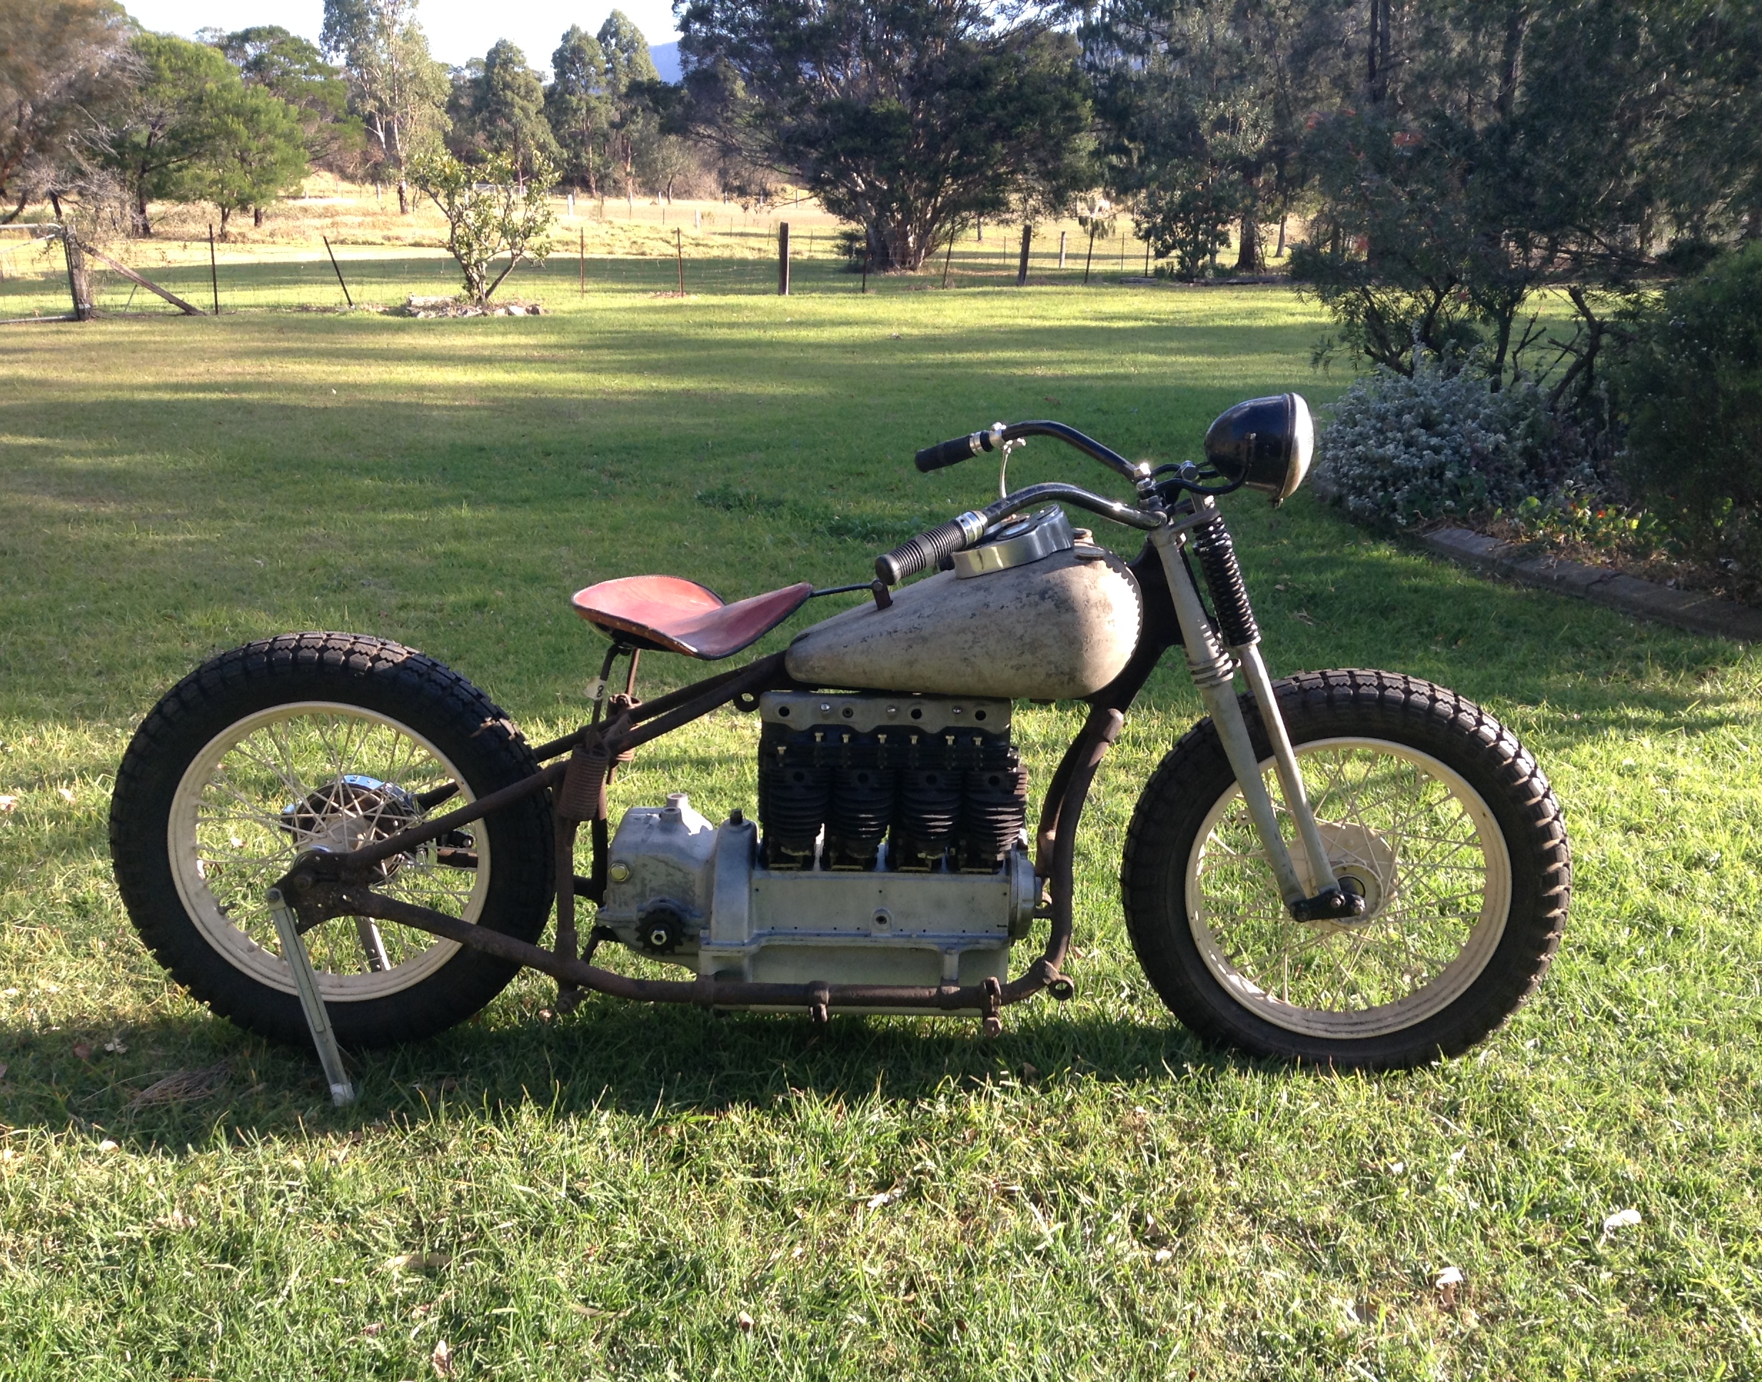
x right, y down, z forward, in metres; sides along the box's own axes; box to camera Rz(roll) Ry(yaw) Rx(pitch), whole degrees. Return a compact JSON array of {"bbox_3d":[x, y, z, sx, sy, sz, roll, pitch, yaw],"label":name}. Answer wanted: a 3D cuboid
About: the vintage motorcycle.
[{"bbox_3d":[-0.060,0.106,2.752,2.300,1.125,0.780,1,16,0],"label":"vintage motorcycle"}]

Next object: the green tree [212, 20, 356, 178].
[{"bbox_3d":[-23.414,-22.104,68.984,6.120,7.550,6.120,-5,16,-17],"label":"green tree"}]

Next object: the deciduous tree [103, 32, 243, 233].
[{"bbox_3d":[-21.862,-17.051,54.190,4.360,6.030,4.140,-6,17,-20],"label":"deciduous tree"}]

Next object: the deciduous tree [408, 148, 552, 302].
[{"bbox_3d":[-5.743,-6.661,25.215,2.030,2.120,2.030,-3,16,-12],"label":"deciduous tree"}]

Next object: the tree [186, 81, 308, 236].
[{"bbox_3d":[-18.503,-15.498,51.408,3.540,4.400,3.540,-5,16,-18],"label":"tree"}]

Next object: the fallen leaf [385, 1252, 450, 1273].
[{"bbox_3d":[-0.615,0.758,2.335,0.086,0.015,0.035,-2,16,-11],"label":"fallen leaf"}]

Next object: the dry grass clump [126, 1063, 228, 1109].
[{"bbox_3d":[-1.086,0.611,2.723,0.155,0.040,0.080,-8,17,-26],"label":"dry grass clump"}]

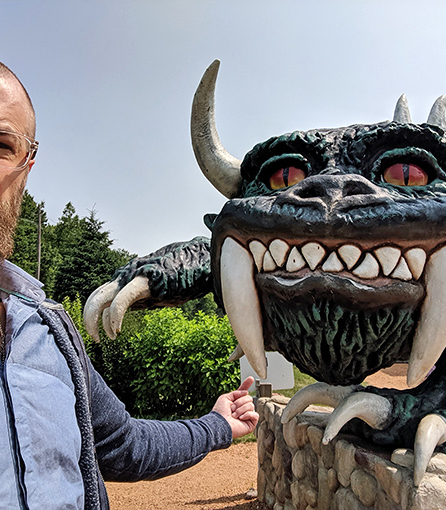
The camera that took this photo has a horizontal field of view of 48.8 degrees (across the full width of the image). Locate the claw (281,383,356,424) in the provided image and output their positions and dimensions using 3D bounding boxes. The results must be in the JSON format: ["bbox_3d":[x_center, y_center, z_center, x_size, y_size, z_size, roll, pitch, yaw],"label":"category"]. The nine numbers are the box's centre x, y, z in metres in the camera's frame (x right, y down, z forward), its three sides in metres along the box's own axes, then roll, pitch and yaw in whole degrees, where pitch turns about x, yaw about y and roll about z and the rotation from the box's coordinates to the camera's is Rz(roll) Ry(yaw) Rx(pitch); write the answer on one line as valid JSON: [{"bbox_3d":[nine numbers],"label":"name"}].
[{"bbox_3d":[0.511,0.786,2.600,0.390,0.230,0.140,1,-4,-14],"label":"claw"}]

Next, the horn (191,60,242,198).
[{"bbox_3d":[-0.036,-0.695,2.720,0.280,0.760,0.280,-1,-4,16],"label":"horn"}]

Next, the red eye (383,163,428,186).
[{"bbox_3d":[0.909,-0.401,2.460,0.225,0.125,0.100,-1,-4,16],"label":"red eye"}]

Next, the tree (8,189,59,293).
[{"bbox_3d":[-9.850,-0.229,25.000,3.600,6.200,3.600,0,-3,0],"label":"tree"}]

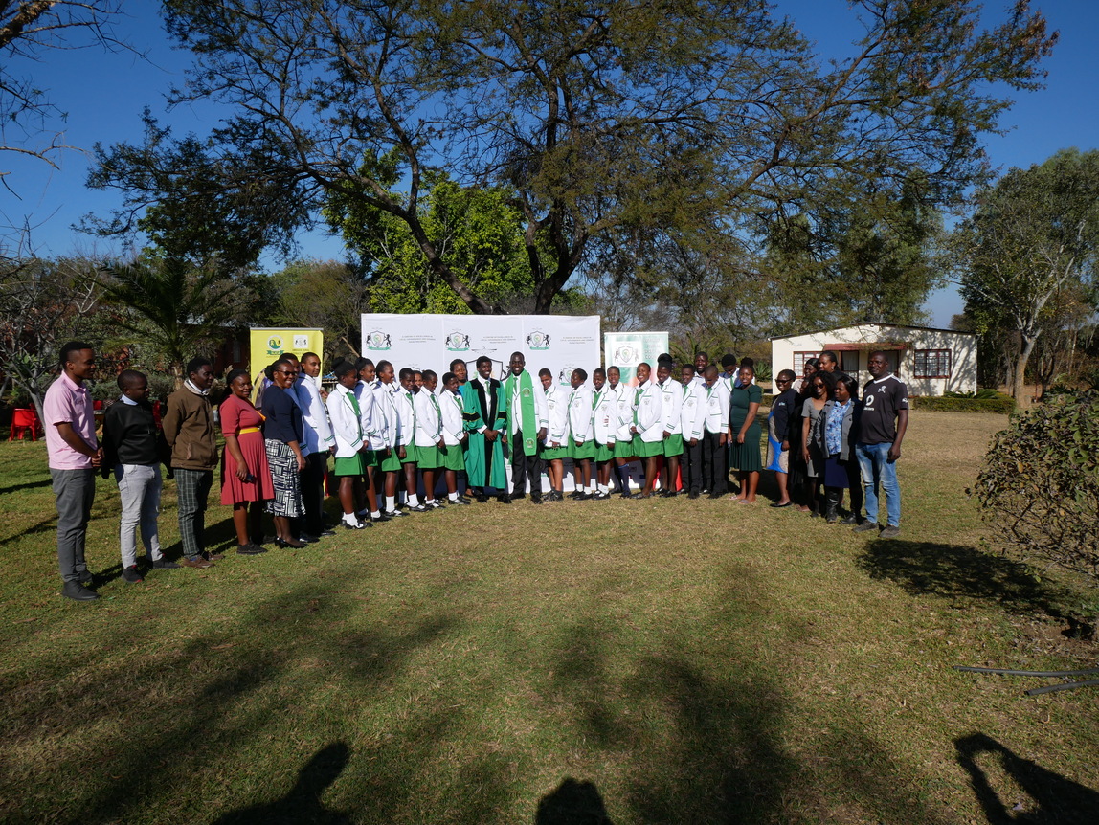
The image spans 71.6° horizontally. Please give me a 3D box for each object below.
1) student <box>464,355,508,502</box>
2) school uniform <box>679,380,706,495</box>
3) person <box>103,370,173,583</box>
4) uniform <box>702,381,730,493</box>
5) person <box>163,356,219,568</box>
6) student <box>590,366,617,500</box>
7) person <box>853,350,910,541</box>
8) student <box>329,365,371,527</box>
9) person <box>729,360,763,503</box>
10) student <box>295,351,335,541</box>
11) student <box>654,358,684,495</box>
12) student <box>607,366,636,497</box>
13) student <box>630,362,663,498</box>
[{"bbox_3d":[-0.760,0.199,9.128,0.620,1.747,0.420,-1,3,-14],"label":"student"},{"bbox_3d":[1.726,0.292,9.117,0.300,1.373,0.420,-3,5,-37],"label":"school uniform"},{"bbox_3d":[-3.163,0.452,5.806,0.340,1.544,0.550,2,4,30],"label":"person"},{"bbox_3d":[2.000,0.297,9.105,0.300,1.360,0.420,-4,5,-39],"label":"uniform"},{"bbox_3d":[-2.945,0.391,6.243,0.360,1.680,0.470,1,4,15],"label":"person"},{"bbox_3d":[0.653,0.254,9.392,0.420,1.591,0.320,2,4,33],"label":"student"},{"bbox_3d":[3.175,0.281,7.247,0.350,1.722,0.550,-3,4,-40],"label":"person"},{"bbox_3d":[-1.974,0.309,7.533,0.330,1.663,0.430,1,4,27],"label":"student"},{"bbox_3d":[2.324,0.211,9.022,0.480,1.699,0.340,2,4,33],"label":"person"},{"bbox_3d":[-2.199,0.291,7.141,0.330,1.715,0.460,1,3,20],"label":"student"},{"bbox_3d":[1.460,0.156,9.255,0.320,1.691,0.430,-3,5,-39],"label":"student"},{"bbox_3d":[0.894,0.229,9.564,0.440,1.620,0.340,2,4,35],"label":"student"},{"bbox_3d":[1.189,0.214,9.279,0.450,1.625,0.330,3,4,42],"label":"student"}]

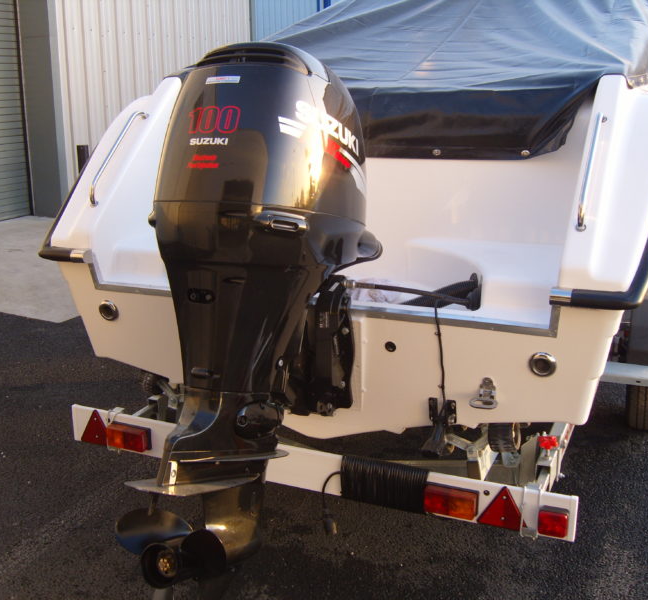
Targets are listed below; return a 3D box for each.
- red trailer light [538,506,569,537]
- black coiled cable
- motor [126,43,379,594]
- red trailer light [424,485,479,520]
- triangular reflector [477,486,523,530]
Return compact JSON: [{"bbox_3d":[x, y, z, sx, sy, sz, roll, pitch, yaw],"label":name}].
[{"bbox_3d":[0.685,0.665,2.418,0.080,0.076,0.042,6,16,21],"label":"red trailer light"},{"bbox_3d":[0.200,0.594,2.634,0.290,0.158,0.045,6,16,21],"label":"black coiled cable"},{"bbox_3d":[-0.212,0.105,2.320,0.500,1.560,0.800,6,0,22],"label":"motor"},{"bbox_3d":[0.393,0.630,2.530,0.170,0.082,0.045,6,16,21],"label":"red trailer light"},{"bbox_3d":[0.552,0.635,2.485,0.150,0.135,0.012,6,16,21],"label":"triangular reflector"}]

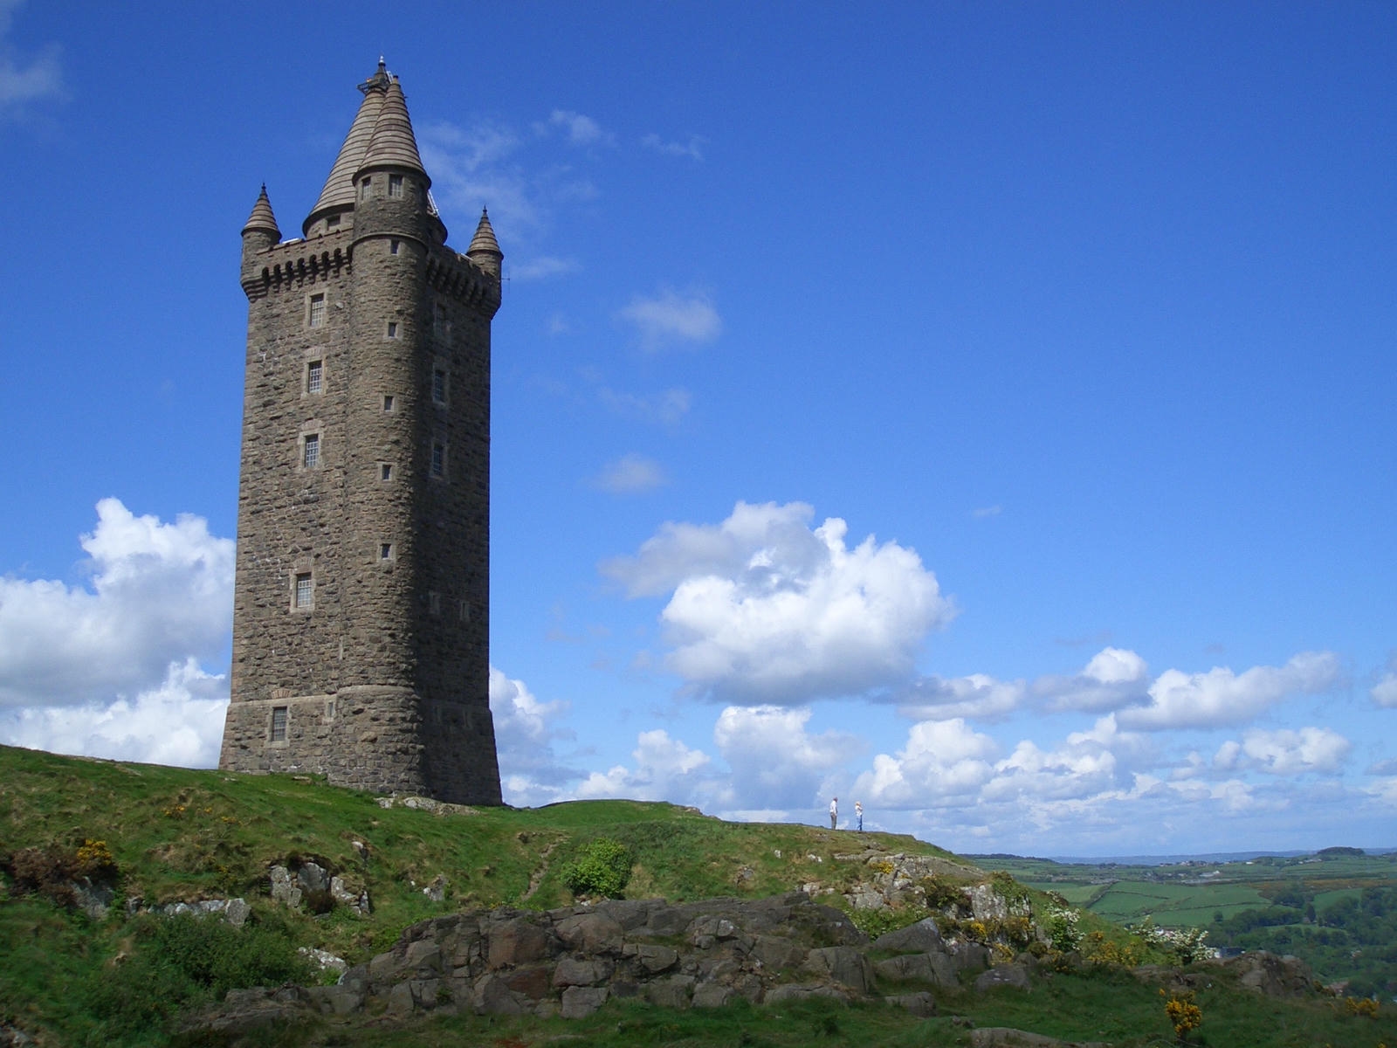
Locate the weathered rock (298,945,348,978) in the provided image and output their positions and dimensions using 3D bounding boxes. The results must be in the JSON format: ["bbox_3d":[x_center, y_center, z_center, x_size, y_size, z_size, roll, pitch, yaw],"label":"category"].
[{"bbox_3d":[-6.989,8.159,27.086,0.929,0.586,0.651,2,-14,-14],"label":"weathered rock"}]

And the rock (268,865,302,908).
[{"bbox_3d":[-10.012,8.784,35.167,0.815,1.051,0.611,2,-14,-15],"label":"rock"}]

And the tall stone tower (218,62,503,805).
[{"bbox_3d":[-16.689,-6.046,74.558,11.040,40.800,11.040,-8,-15,26],"label":"tall stone tower"}]

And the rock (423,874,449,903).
[{"bbox_3d":[-6.434,8.935,35.612,0.639,0.719,0.575,1,-14,-10],"label":"rock"}]

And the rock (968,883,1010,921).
[{"bbox_3d":[7.206,9.369,35.995,1.021,0.967,0.766,-4,-14,10],"label":"rock"}]

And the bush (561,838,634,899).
[{"bbox_3d":[-2.469,8.420,35.527,1.738,1.474,1.651,-1,-13,-4],"label":"bush"}]

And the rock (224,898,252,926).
[{"bbox_3d":[-10.340,8.700,32.578,0.634,0.634,0.475,3,-14,-17],"label":"rock"}]

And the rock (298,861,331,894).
[{"bbox_3d":[-9.441,8.690,35.703,0.827,0.827,0.620,2,-14,-14],"label":"rock"}]

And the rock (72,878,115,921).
[{"bbox_3d":[-14.041,8.724,33.710,1.006,0.956,0.755,4,-14,-22],"label":"rock"}]

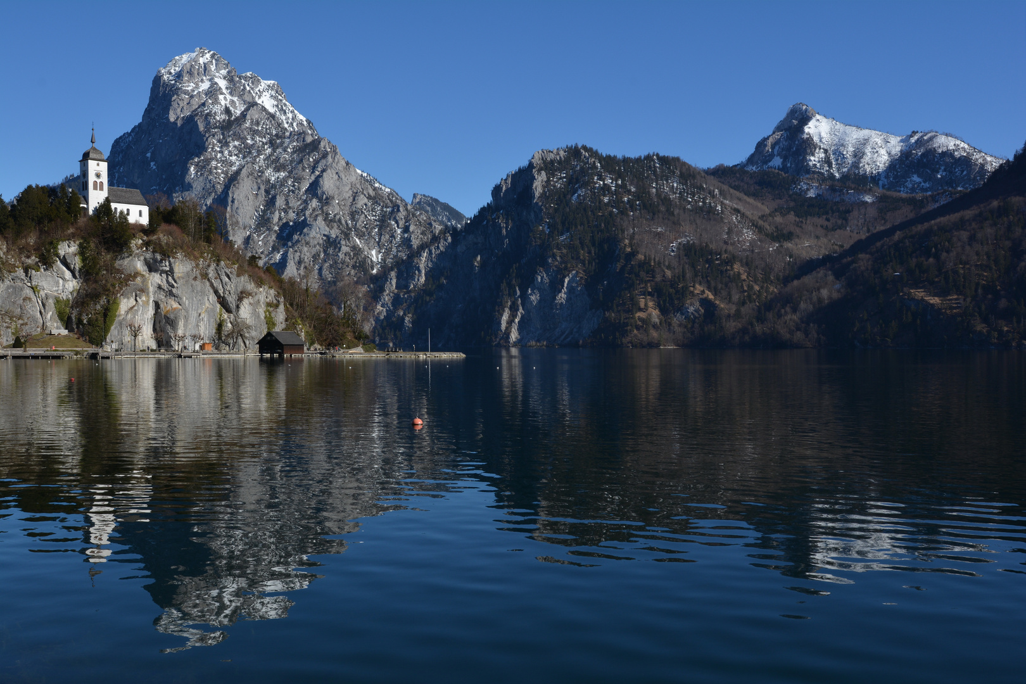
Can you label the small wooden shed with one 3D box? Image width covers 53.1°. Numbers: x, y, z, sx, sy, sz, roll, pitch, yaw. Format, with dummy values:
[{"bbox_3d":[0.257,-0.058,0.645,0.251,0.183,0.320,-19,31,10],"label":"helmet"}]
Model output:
[{"bbox_3d":[-64.419,0.557,285.000,9.200,7.000,10.200,0,0,25],"label":"small wooden shed"}]

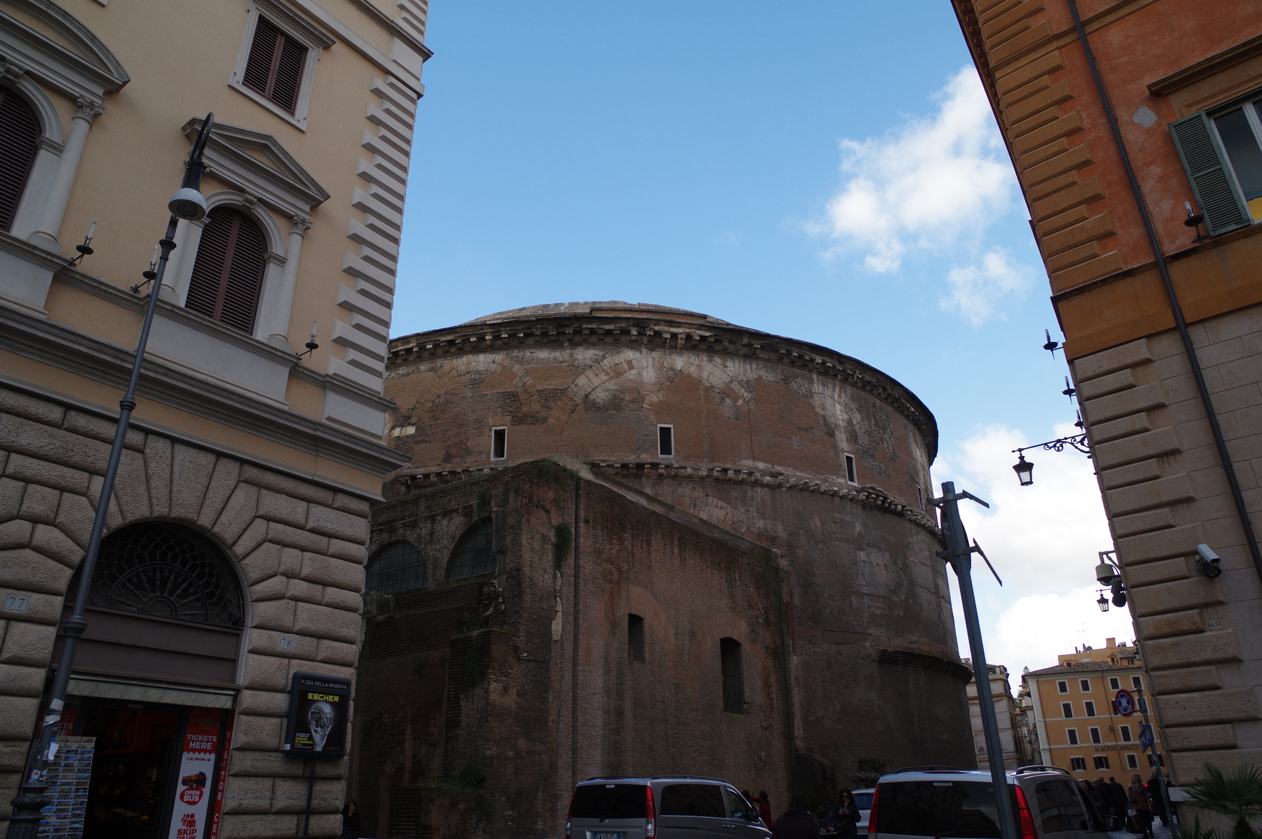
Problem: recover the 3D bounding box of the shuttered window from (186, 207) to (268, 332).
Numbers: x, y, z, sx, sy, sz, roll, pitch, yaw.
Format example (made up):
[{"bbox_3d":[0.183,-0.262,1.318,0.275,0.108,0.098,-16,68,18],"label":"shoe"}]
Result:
[{"bbox_3d":[-6.752,-2.572,14.223,0.150,2.271,1.206,-18,-29,33],"label":"shuttered window"}]

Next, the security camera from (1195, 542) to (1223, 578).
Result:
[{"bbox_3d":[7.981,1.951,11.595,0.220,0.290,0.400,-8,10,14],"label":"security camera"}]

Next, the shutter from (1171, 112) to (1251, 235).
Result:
[{"bbox_3d":[9.200,-3.933,13.393,0.540,2.320,0.050,-20,-30,36],"label":"shutter"}]

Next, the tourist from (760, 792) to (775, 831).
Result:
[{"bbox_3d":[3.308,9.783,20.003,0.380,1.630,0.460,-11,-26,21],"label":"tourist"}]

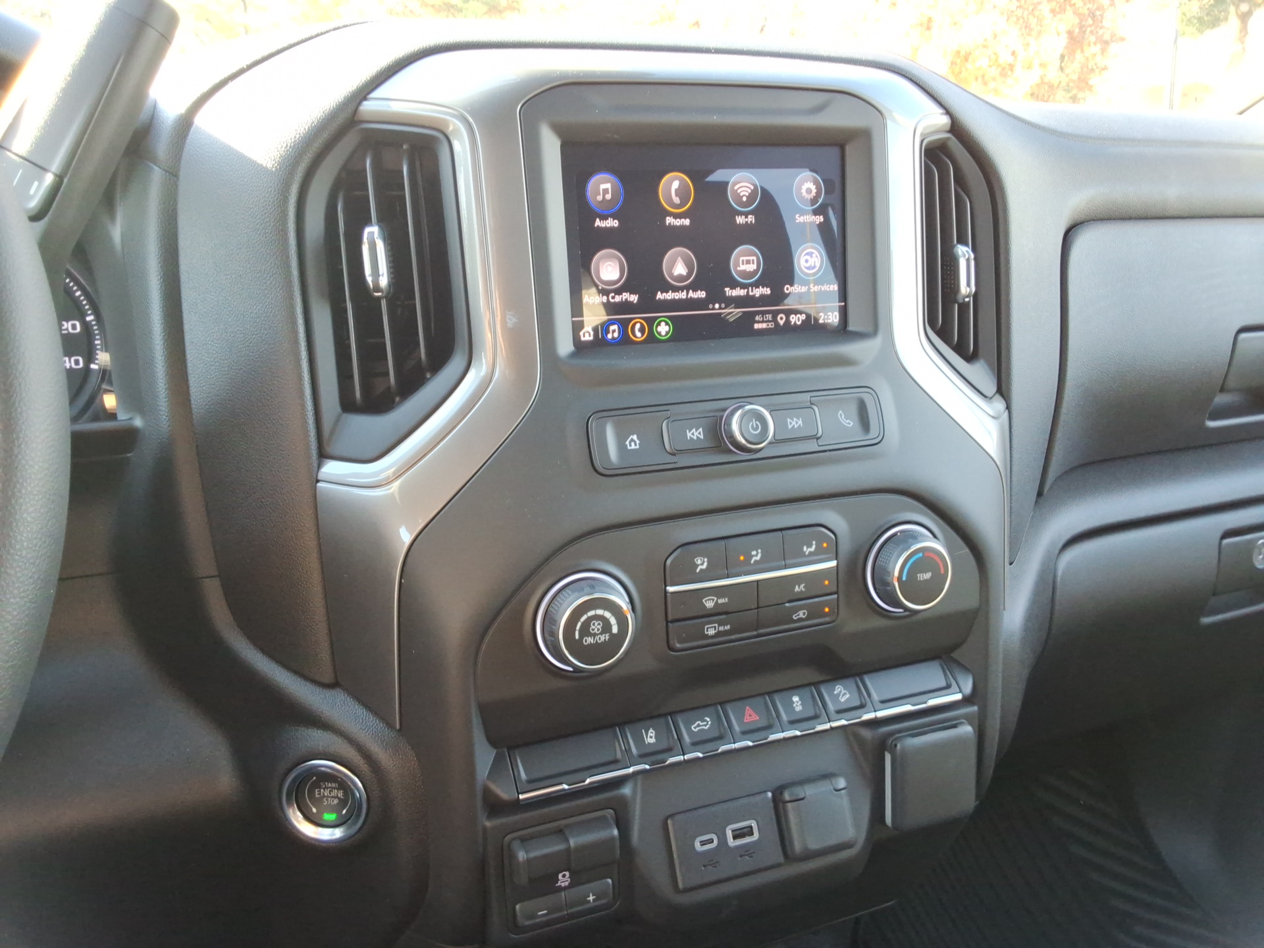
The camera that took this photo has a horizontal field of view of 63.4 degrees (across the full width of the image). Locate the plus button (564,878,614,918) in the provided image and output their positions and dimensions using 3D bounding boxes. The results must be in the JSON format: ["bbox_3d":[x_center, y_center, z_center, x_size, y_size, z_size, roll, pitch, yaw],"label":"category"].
[{"bbox_3d":[-0.022,0.204,0.495,0.026,0.015,0.008,-7,5,-22],"label":"plus button"}]

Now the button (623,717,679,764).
[{"bbox_3d":[0.009,0.131,0.504,0.026,0.018,0.009,-7,-25,-22],"label":"button"}]

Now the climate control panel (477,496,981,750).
[{"bbox_3d":[0.061,0.066,0.507,0.280,0.104,0.028,-7,14,-22],"label":"climate control panel"}]

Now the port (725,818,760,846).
[{"bbox_3d":[0.056,0.186,0.531,0.017,0.009,0.010,-7,-11,-22],"label":"port"}]

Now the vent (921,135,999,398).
[{"bbox_3d":[0.180,-0.116,0.584,0.068,0.146,0.032,-11,11,-35],"label":"vent"}]

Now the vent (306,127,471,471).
[{"bbox_3d":[-0.112,-0.082,0.467,0.068,0.146,0.032,-3,8,-8],"label":"vent"}]

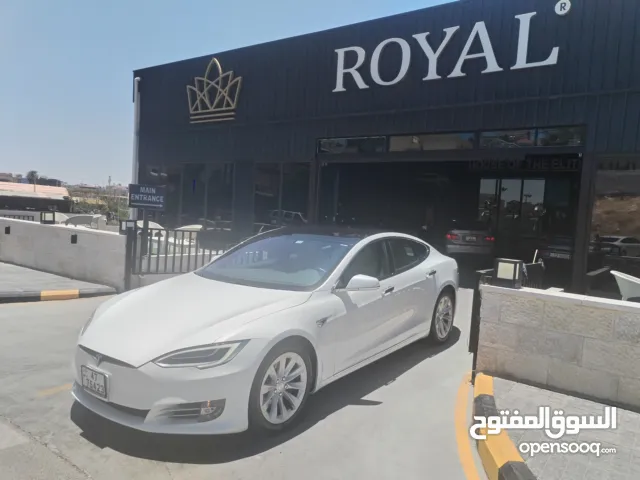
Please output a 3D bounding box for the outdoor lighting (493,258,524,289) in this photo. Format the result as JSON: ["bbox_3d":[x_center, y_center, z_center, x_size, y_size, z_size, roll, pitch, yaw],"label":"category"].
[{"bbox_3d":[1.781,0.317,4.542,0.210,0.260,0.210,6,5,36],"label":"outdoor lighting"}]

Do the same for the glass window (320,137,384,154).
[{"bbox_3d":[0.822,-2.438,12.324,2.069,0.403,0.080,6,5,36],"label":"glass window"}]

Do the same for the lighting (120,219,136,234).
[{"bbox_3d":[-3.243,-0.208,8.150,0.210,0.250,0.210,7,5,37],"label":"lighting"}]

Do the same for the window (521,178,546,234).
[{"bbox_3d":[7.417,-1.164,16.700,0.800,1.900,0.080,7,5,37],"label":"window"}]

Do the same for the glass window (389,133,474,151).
[{"bbox_3d":[2.529,-2.252,11.062,2.080,0.389,0.080,6,5,36],"label":"glass window"}]

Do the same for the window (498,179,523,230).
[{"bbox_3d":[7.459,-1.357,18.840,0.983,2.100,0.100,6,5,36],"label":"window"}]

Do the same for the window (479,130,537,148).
[{"bbox_3d":[3.918,-2.098,10.036,1.136,0.379,0.080,6,5,36],"label":"window"}]

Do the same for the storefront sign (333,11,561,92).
[{"bbox_3d":[2.499,-4.198,10.914,5.392,1.130,0.120,6,5,36],"label":"storefront sign"}]

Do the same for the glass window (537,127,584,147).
[{"bbox_3d":[4.720,-2.012,9.442,0.850,0.387,0.080,6,5,36],"label":"glass window"}]

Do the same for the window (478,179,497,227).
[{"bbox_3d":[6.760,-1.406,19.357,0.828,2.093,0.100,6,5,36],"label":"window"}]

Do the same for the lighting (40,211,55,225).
[{"bbox_3d":[-5.707,-0.472,10.079,0.210,0.260,0.210,6,5,36],"label":"lighting"}]

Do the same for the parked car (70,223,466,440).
[{"bbox_3d":[-0.068,0.563,5.268,2.020,1.440,4.970,5,6,36],"label":"parked car"}]

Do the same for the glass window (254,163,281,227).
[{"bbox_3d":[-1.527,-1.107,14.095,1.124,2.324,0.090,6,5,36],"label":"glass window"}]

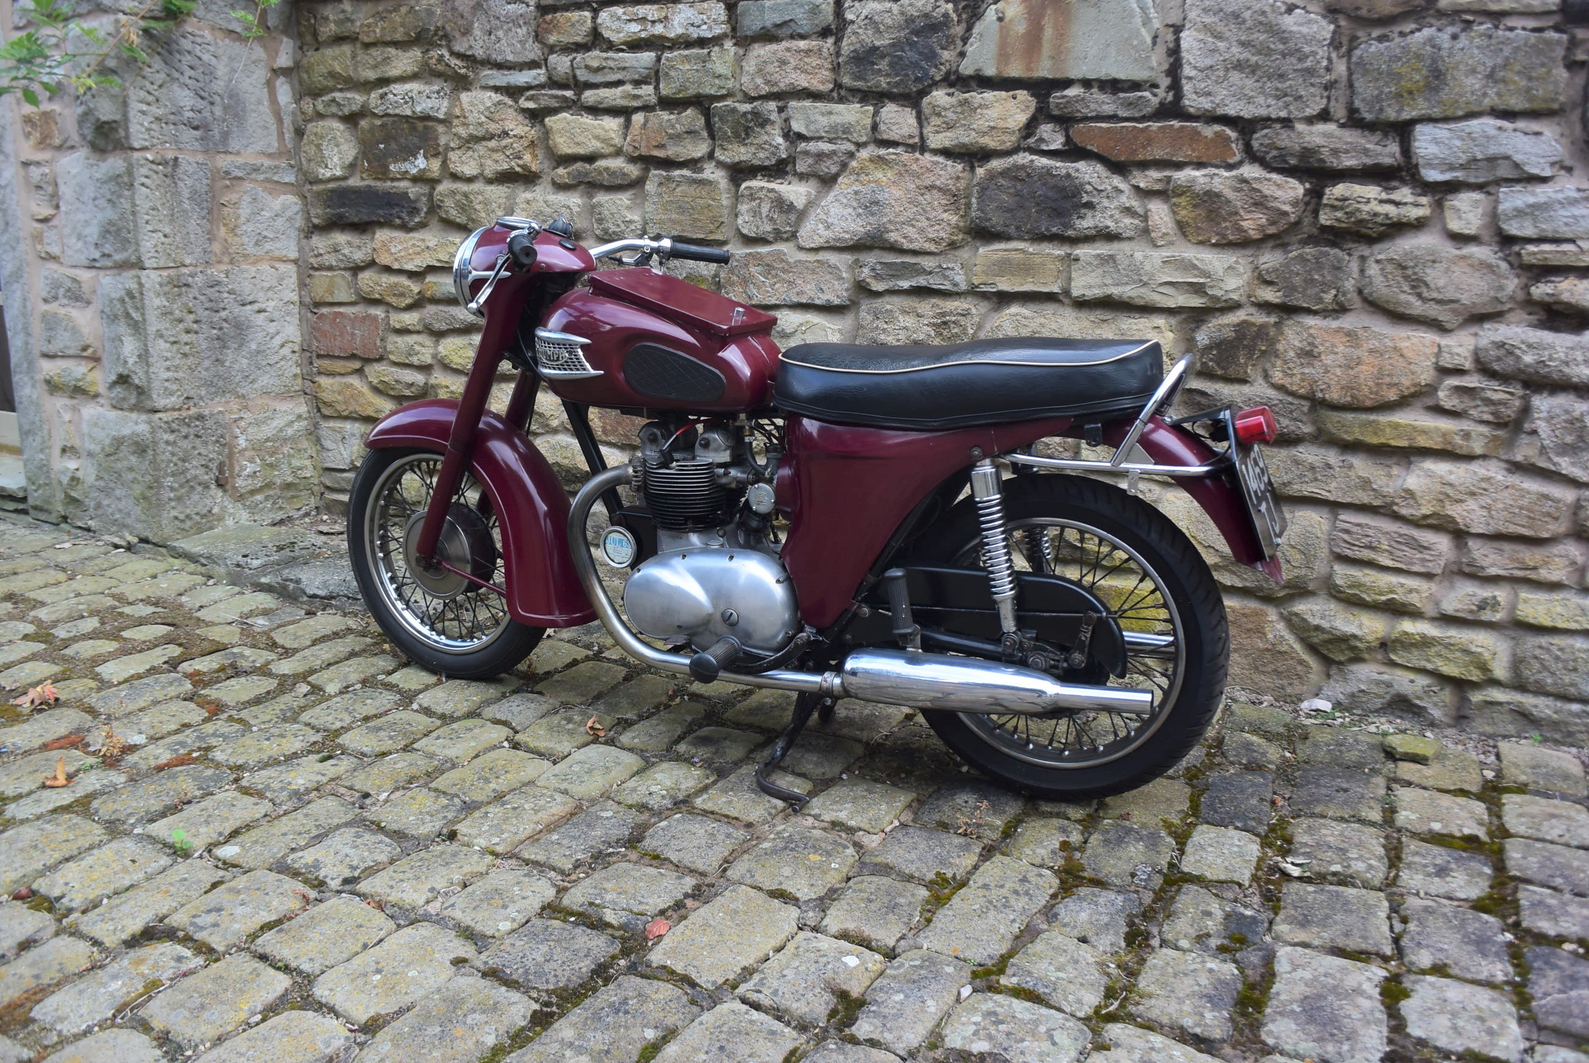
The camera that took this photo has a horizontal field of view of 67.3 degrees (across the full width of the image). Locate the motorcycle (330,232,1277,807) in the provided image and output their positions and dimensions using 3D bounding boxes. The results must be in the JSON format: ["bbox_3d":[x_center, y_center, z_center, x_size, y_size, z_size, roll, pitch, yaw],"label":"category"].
[{"bbox_3d":[-0.130,-0.085,2.332,2.019,1.024,0.700,7,15,25],"label":"motorcycle"}]

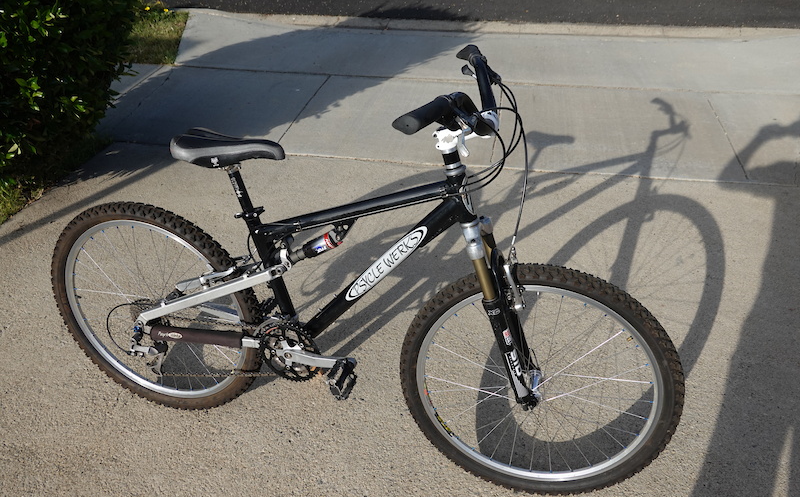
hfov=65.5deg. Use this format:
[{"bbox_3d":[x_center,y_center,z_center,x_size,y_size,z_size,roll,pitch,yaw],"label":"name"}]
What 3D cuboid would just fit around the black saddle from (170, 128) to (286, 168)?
[{"bbox_3d":[-0.390,-0.226,1.437,0.278,0.076,0.148,9,28,14],"label":"black saddle"}]

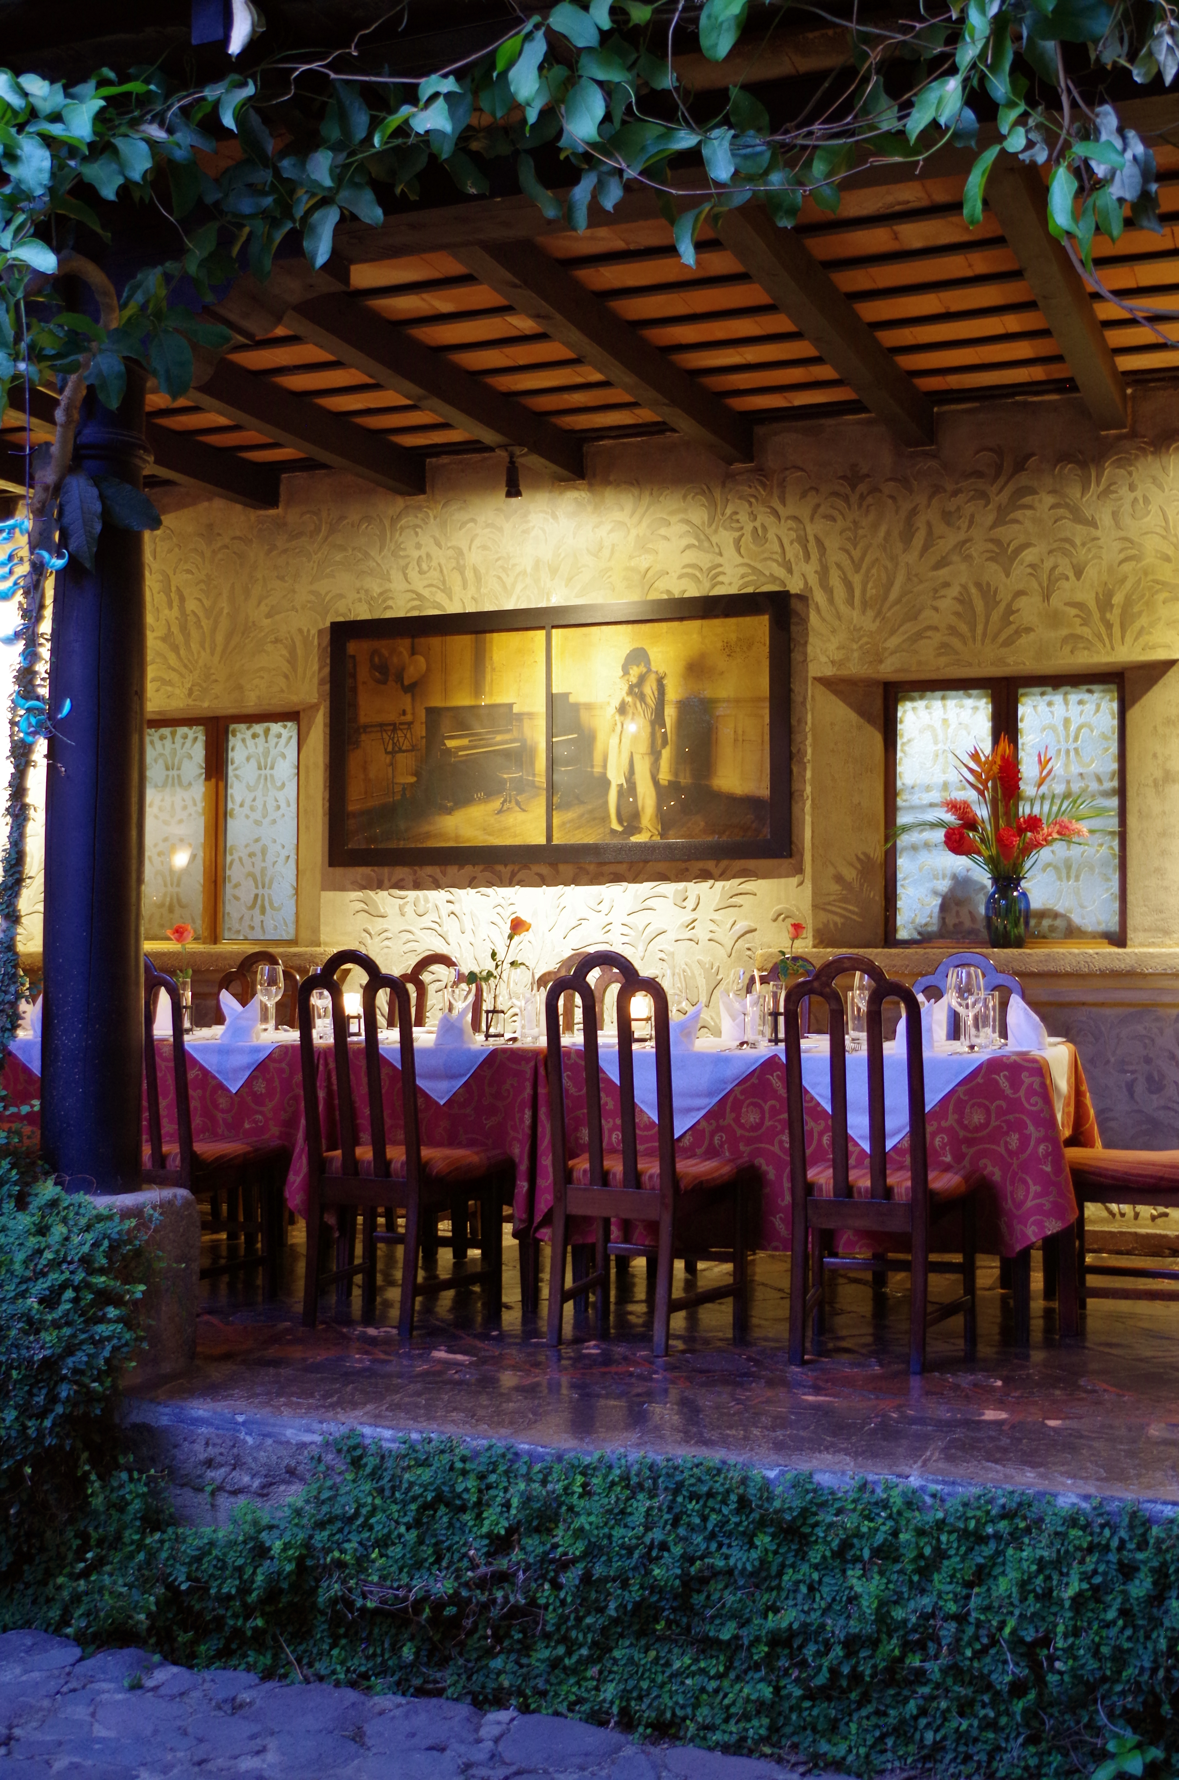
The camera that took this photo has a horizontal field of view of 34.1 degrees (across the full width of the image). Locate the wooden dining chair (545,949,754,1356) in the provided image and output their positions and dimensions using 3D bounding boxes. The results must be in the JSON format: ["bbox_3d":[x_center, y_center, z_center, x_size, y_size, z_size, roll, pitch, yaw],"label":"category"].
[{"bbox_3d":[0.141,0.693,5.269,0.460,1.045,0.500,-1,-2,25],"label":"wooden dining chair"}]

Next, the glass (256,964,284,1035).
[{"bbox_3d":[-1.077,0.366,6.500,0.087,0.230,0.087,0,-2,0],"label":"glass"}]

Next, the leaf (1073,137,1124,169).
[{"bbox_3d":[0.954,-1.378,3.600,0.101,0.055,0.040,13,-13,18],"label":"leaf"}]

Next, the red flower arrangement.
[{"bbox_3d":[1.516,-0.294,7.200,0.690,0.570,0.430,-1,-2,21],"label":"red flower arrangement"}]

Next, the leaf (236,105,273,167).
[{"bbox_3d":[-0.740,-1.666,4.250,0.075,0.135,0.035,-21,-2,0],"label":"leaf"}]

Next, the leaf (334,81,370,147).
[{"bbox_3d":[-0.517,-1.694,4.200,0.064,0.143,0.040,-21,0,2],"label":"leaf"}]

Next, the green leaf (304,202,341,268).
[{"bbox_3d":[-0.599,-1.464,4.300,0.071,0.148,0.040,25,0,-2],"label":"green leaf"}]

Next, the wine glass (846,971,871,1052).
[{"bbox_3d":[0.797,0.342,5.512,0.086,0.222,0.086,-1,-2,21],"label":"wine glass"}]

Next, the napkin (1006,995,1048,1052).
[{"bbox_3d":[1.260,0.386,5.540,0.110,0.160,0.120,-1,-2,21],"label":"napkin"}]

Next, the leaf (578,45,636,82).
[{"bbox_3d":[0.034,-1.697,3.950,0.112,0.070,0.040,0,-2,0],"label":"leaf"}]

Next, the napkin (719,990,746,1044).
[{"bbox_3d":[0.471,0.399,6.100,0.125,0.165,0.100,-1,-2,21],"label":"napkin"}]

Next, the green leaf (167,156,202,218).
[{"bbox_3d":[-0.905,-1.571,4.300,0.074,0.153,0.040,-8,0,-12],"label":"green leaf"}]

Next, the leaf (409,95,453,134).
[{"bbox_3d":[-0.338,-1.652,4.100,0.089,0.082,0.050,12,0,-1],"label":"leaf"}]

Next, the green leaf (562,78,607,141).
[{"bbox_3d":[-0.010,-1.580,3.900,0.085,0.160,0.040,-14,-7,-2],"label":"green leaf"}]

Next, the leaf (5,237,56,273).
[{"bbox_3d":[-1.204,-1.368,4.150,0.120,0.080,0.050,15,-25,-10],"label":"leaf"}]

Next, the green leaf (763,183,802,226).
[{"bbox_3d":[0.400,-1.425,4.000,0.075,0.104,0.040,-7,0,1],"label":"green leaf"}]

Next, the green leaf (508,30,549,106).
[{"bbox_3d":[-0.129,-1.728,4.050,0.075,0.165,0.045,11,-3,1],"label":"green leaf"}]

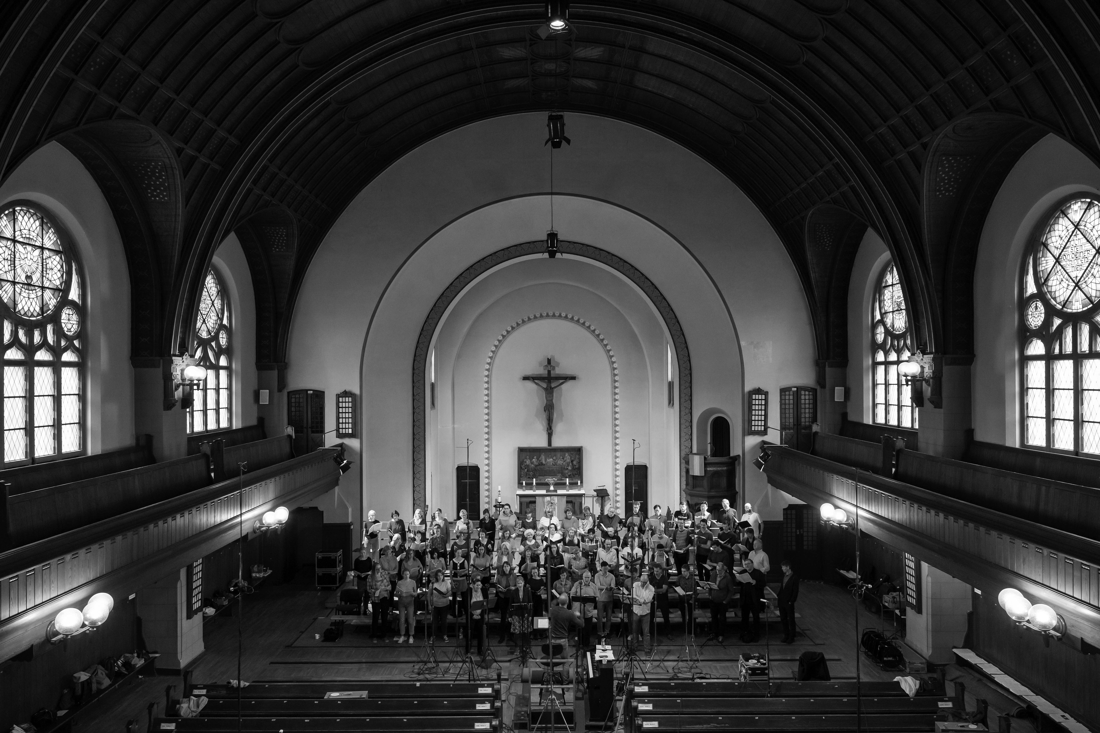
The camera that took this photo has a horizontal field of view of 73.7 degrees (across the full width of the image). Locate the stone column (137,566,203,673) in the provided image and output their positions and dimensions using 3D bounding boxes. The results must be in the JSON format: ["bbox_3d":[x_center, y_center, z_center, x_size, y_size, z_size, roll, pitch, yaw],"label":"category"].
[{"bbox_3d":[-7.978,4.862,15.568,0.895,2.900,1.322,0,-1,0],"label":"stone column"}]

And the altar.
[{"bbox_3d":[0.045,5.068,26.736,2.550,1.050,1.000,0,-1,0],"label":"altar"}]

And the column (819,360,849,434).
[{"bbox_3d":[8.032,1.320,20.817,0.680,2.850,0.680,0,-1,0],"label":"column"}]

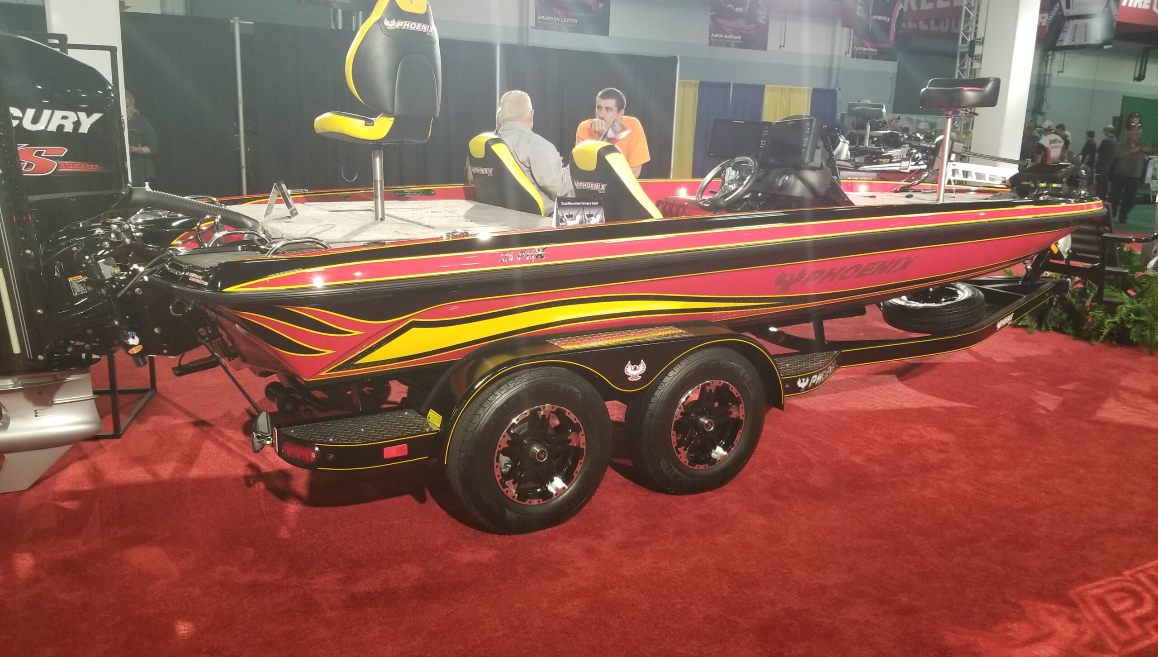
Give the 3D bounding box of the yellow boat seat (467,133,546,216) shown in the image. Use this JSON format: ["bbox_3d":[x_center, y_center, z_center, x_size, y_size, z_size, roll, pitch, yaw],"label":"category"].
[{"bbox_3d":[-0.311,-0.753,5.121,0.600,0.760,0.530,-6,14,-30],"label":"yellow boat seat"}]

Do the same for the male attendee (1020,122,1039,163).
[{"bbox_3d":[9.554,-3.515,18.697,0.500,1.770,0.330,10,16,35],"label":"male attendee"}]

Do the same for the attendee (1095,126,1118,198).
[{"bbox_3d":[11.391,-3.537,18.997,0.350,1.770,0.500,9,15,30],"label":"attendee"}]

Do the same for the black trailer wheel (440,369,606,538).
[{"bbox_3d":[-0.196,0.486,3.545,0.690,0.690,0.210,-6,14,-30],"label":"black trailer wheel"}]

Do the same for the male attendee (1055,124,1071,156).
[{"bbox_3d":[10.635,-3.666,19.395,0.330,1.760,0.500,5,13,15],"label":"male attendee"}]

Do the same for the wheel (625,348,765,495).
[{"bbox_3d":[0.536,0.413,3.967,0.690,0.690,0.210,-6,14,-30],"label":"wheel"}]

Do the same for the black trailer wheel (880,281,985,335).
[{"bbox_3d":[2.554,-0.147,6.280,0.685,0.230,0.685,1,13,0],"label":"black trailer wheel"}]

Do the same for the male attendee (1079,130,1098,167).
[{"bbox_3d":[12.605,-4.048,21.691,0.350,1.720,0.500,11,16,36],"label":"male attendee"}]

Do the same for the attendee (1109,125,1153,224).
[{"bbox_3d":[10.047,-2.820,15.900,0.560,1.760,0.450,-7,15,-35],"label":"attendee"}]

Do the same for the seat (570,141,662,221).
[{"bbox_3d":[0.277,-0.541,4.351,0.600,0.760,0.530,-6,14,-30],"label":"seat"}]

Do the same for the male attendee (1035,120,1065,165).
[{"bbox_3d":[8.800,-3.027,16.490,0.580,1.770,0.360,4,13,10],"label":"male attendee"}]

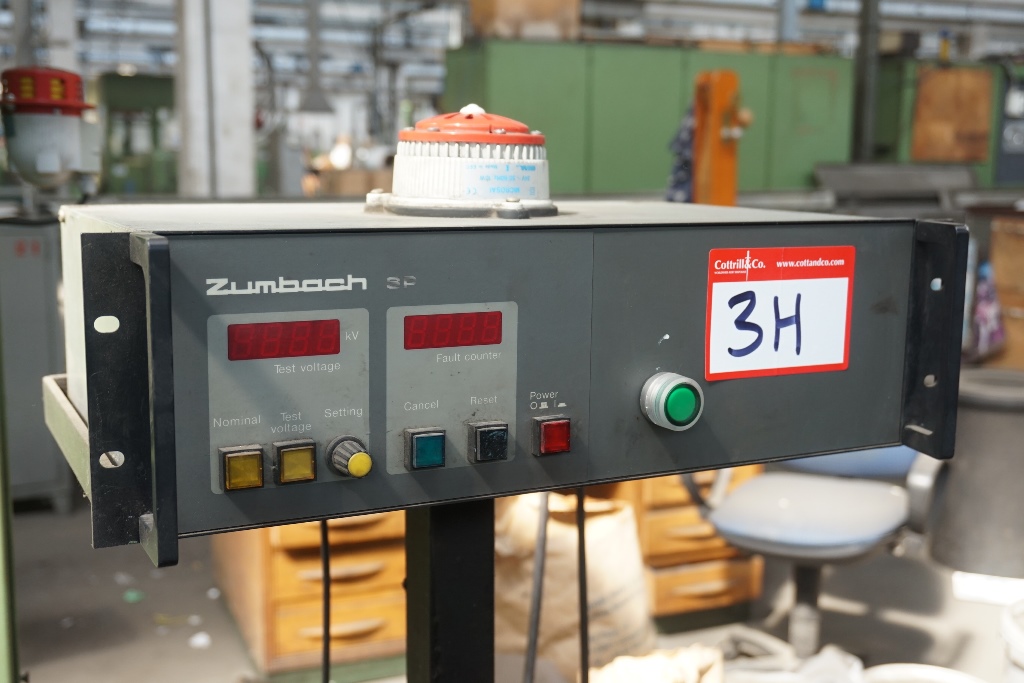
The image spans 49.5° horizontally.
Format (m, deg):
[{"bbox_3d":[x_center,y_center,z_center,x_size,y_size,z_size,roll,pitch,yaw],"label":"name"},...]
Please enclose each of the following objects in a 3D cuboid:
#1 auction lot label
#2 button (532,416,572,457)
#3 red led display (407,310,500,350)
[{"bbox_3d":[0.149,-0.016,0.609,0.100,0.071,0.001,-4,10,-26],"label":"auction lot label"},{"bbox_3d":[0.020,0.047,0.552,0.018,0.018,0.009,-4,10,-26],"label":"button"},{"bbox_3d":[-0.027,-0.005,0.525,0.050,0.016,0.004,-4,10,-26],"label":"red led display"}]

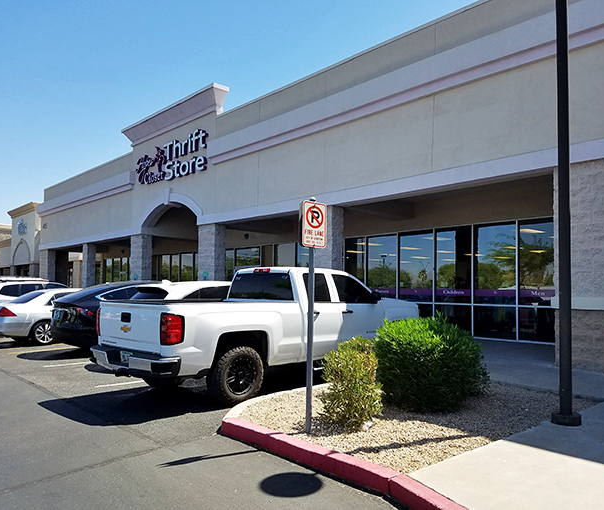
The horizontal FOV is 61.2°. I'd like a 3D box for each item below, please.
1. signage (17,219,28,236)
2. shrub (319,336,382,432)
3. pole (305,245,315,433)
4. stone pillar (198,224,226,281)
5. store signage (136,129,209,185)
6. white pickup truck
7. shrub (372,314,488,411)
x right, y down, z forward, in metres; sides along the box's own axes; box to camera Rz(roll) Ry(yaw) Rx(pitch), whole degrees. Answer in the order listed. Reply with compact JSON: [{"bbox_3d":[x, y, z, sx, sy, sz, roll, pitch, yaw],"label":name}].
[{"bbox_3d":[-21.900,-2.150,40.000,0.150,1.150,2.900,4,-5,-43],"label":"signage"},{"bbox_3d":[0.500,1.304,5.280,0.630,0.900,0.620,0,-3,5],"label":"shrub"},{"bbox_3d":[0.065,0.795,5.130,0.065,1.950,0.065,4,-5,-44],"label":"pole"},{"bbox_3d":[-3.010,0.685,17.150,0.460,3.420,0.950,4,-5,-43],"label":"stone pillar"},{"bbox_3d":[-4.950,-3.431,18.750,0.200,1.420,5.250,4,-5,-43],"label":"store signage"},{"bbox_3d":[-0.287,1.168,8.725,5.850,1.900,2.050,4,-5,-44],"label":"white pickup truck"},{"bbox_3d":[1.570,1.291,6.380,1.320,1.040,1.220,0,-4,14],"label":"shrub"}]

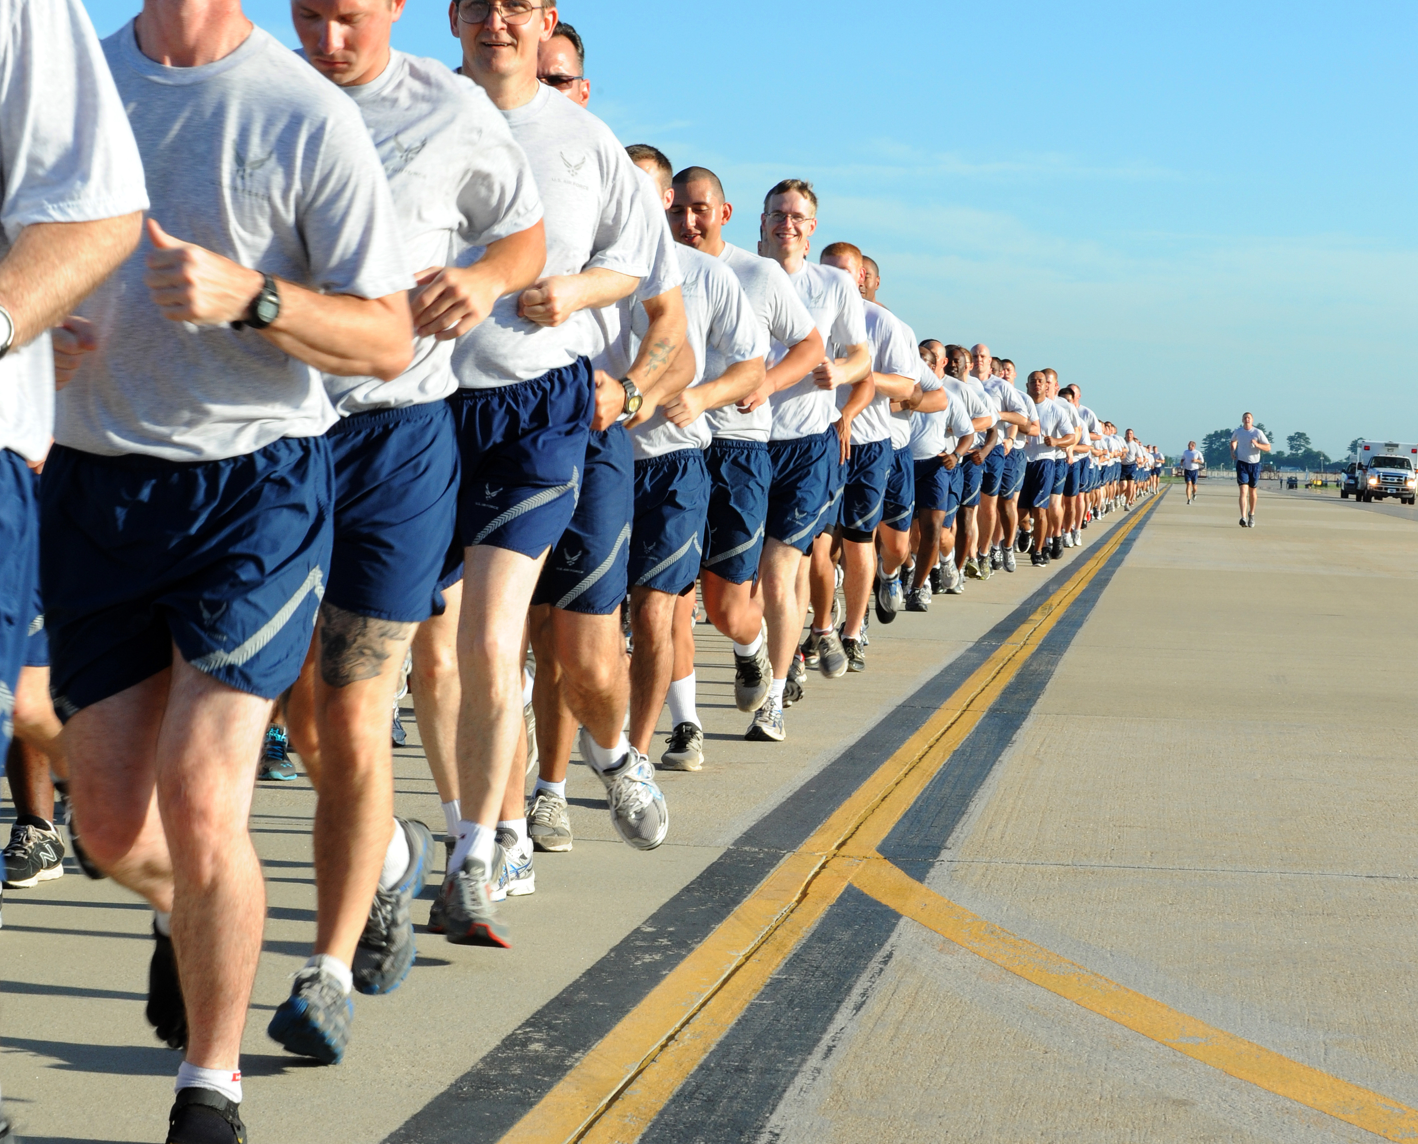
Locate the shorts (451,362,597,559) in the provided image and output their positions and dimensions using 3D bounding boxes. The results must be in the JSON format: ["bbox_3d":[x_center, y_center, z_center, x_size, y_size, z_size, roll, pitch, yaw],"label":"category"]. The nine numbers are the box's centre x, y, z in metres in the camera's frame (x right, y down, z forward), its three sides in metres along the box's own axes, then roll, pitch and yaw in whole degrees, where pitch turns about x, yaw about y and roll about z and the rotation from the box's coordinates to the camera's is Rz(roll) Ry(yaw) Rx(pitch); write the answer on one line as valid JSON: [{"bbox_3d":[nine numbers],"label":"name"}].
[{"bbox_3d":[-0.378,-0.182,7.150,0.370,0.380,0.310,2,2,6],"label":"shorts"}]

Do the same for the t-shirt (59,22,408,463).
[{"bbox_3d":[-0.648,-0.417,5.230,0.510,0.560,0.310,2,2,12],"label":"t-shirt"}]

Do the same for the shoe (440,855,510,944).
[{"bbox_3d":[-0.403,0.569,7.130,0.110,0.130,0.300,1,1,-2],"label":"shoe"}]

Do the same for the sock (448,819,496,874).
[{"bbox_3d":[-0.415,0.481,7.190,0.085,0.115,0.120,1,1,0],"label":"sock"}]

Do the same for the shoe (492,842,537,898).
[{"bbox_3d":[-0.430,0.603,8.400,0.100,0.130,0.285,2,2,16],"label":"shoe"}]

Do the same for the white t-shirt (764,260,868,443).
[{"bbox_3d":[0.251,-0.722,13.450,0.510,0.580,0.310,2,2,8],"label":"white t-shirt"}]

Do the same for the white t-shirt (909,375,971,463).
[{"bbox_3d":[1.414,-0.945,25.400,0.470,0.550,0.310,1,1,6],"label":"white t-shirt"}]

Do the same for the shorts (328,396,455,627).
[{"bbox_3d":[-0.557,-0.090,6.150,0.370,0.365,0.310,2,2,6],"label":"shorts"}]

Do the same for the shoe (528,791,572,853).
[{"bbox_3d":[-0.337,0.531,8.770,0.105,0.120,0.295,1,1,-2],"label":"shoe"}]

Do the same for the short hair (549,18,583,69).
[{"bbox_3d":[-0.337,-1.075,8.500,0.160,0.140,0.190,2,2,10],"label":"short hair"}]

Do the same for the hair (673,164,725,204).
[{"bbox_3d":[-0.032,-1.119,12.050,0.165,0.135,0.190,1,11,12],"label":"hair"}]

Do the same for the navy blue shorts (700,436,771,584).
[{"bbox_3d":[0.007,-0.176,12.350,0.370,0.420,0.310,2,2,6],"label":"navy blue shorts"}]

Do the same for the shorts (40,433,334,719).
[{"bbox_3d":[-0.661,0.001,5.250,0.380,0.380,0.310,2,2,6],"label":"shorts"}]

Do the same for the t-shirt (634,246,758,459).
[{"bbox_3d":[-0.140,-0.593,11.050,0.530,0.580,0.310,2,2,8],"label":"t-shirt"}]

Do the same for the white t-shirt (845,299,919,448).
[{"bbox_3d":[0.581,-0.807,16.800,0.510,0.620,0.310,2,2,6],"label":"white t-shirt"}]

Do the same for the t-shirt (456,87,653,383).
[{"bbox_3d":[-0.355,-0.589,7.270,0.490,0.560,0.310,1,1,5],"label":"t-shirt"}]

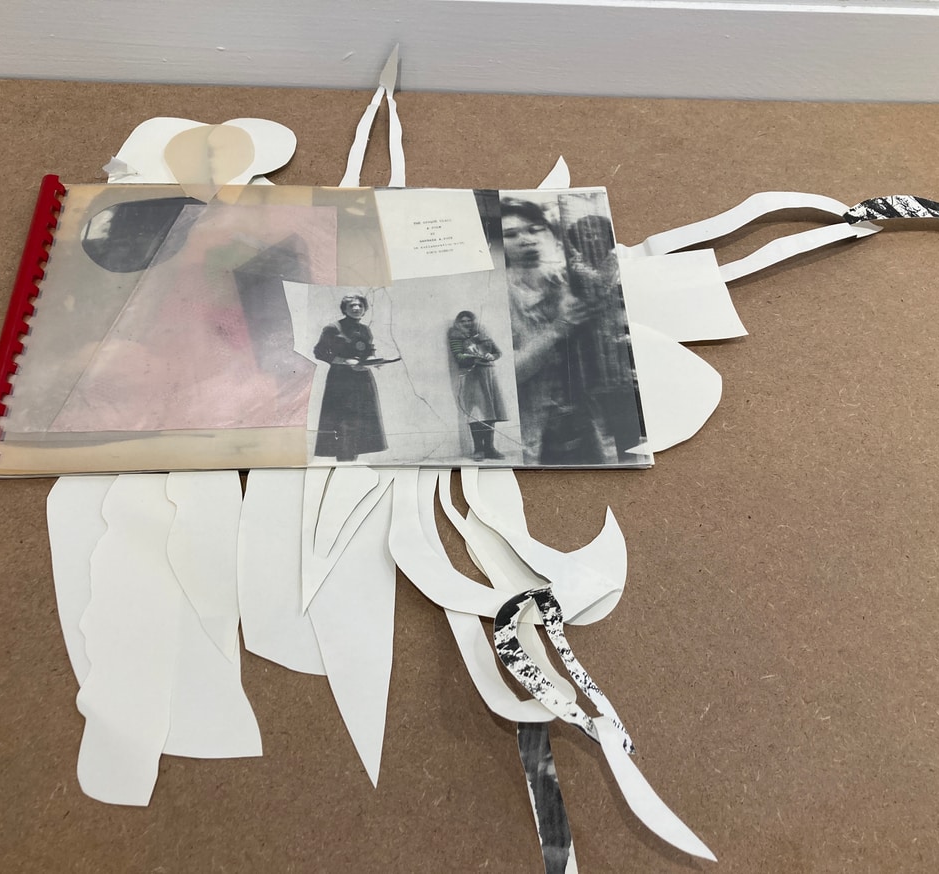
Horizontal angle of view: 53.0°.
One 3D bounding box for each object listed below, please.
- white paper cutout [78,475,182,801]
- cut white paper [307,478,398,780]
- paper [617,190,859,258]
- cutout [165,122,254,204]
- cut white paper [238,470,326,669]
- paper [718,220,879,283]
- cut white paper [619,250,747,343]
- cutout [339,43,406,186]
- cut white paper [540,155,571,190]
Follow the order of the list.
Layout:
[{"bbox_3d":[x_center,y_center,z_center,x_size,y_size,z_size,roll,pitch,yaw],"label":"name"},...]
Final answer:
[{"bbox_3d":[-0.165,0.092,0.456,0.044,0.005,0.171,-7,58,-7],"label":"white paper cutout"},{"bbox_3d":[-0.059,0.089,0.463,0.042,0.004,0.159,0,57,-3],"label":"cut white paper"},{"bbox_3d":[0.173,-0.140,0.615,0.161,0.013,0.029,-12,59,-10],"label":"paper"},{"bbox_3d":[-0.175,-0.183,0.630,0.060,0.005,0.077,0,57,-3],"label":"cutout"},{"bbox_3d":[-0.095,0.066,0.476,0.045,0.004,0.115,-3,58,-5],"label":"cut white paper"},{"bbox_3d":[0.213,-0.123,0.608,0.120,0.010,0.017,-18,60,-14],"label":"paper"},{"bbox_3d":[0.129,-0.087,0.584,0.066,0.006,0.074,-4,58,-5],"label":"cut white paper"},{"bbox_3d":[-0.066,-0.219,0.641,0.044,0.036,0.107,-1,57,-3],"label":"cutout"},{"bbox_3d":[0.057,-0.180,0.641,0.023,0.004,0.033,0,57,-3],"label":"cut white paper"}]

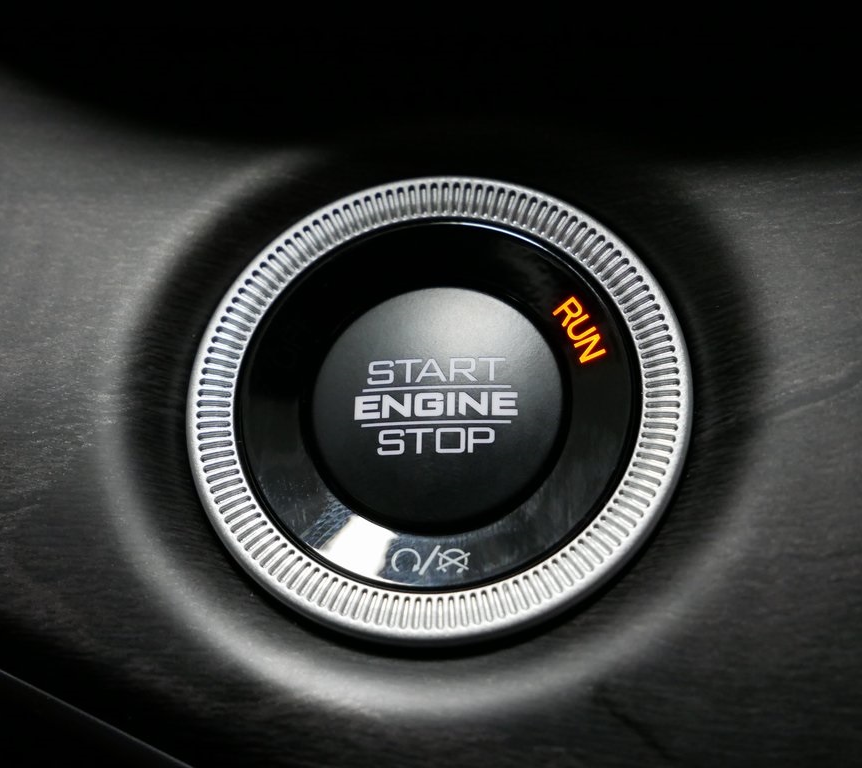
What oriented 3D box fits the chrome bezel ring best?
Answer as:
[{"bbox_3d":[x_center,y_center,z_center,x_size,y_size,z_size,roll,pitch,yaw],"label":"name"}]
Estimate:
[{"bbox_3d":[0.001,0.002,0.159,0.047,0.006,0.047,-2,65,6],"label":"chrome bezel ring"}]

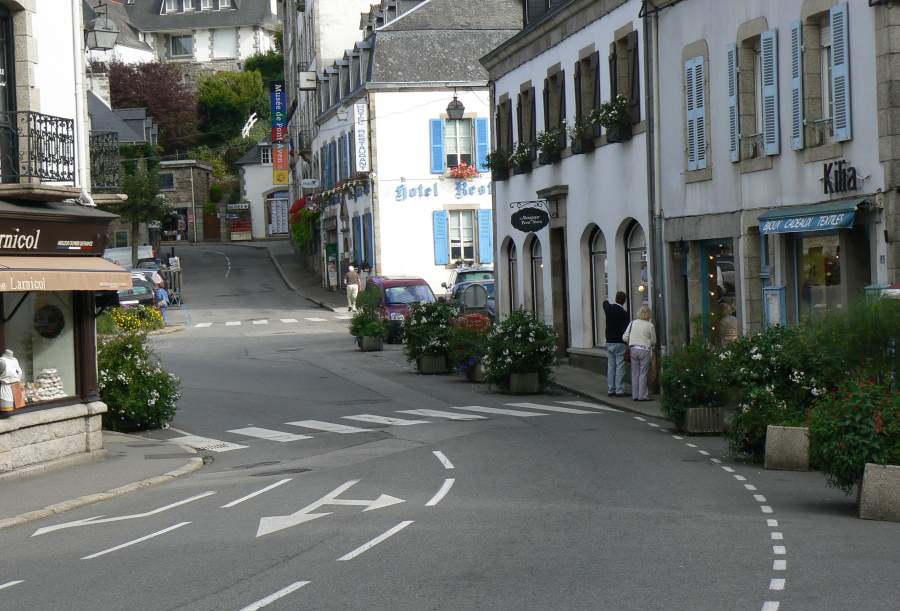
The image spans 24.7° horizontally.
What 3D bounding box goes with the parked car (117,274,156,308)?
[{"bbox_3d":[-10.906,-0.341,70.000,1.730,1.500,4.100,-2,3,-10],"label":"parked car"}]

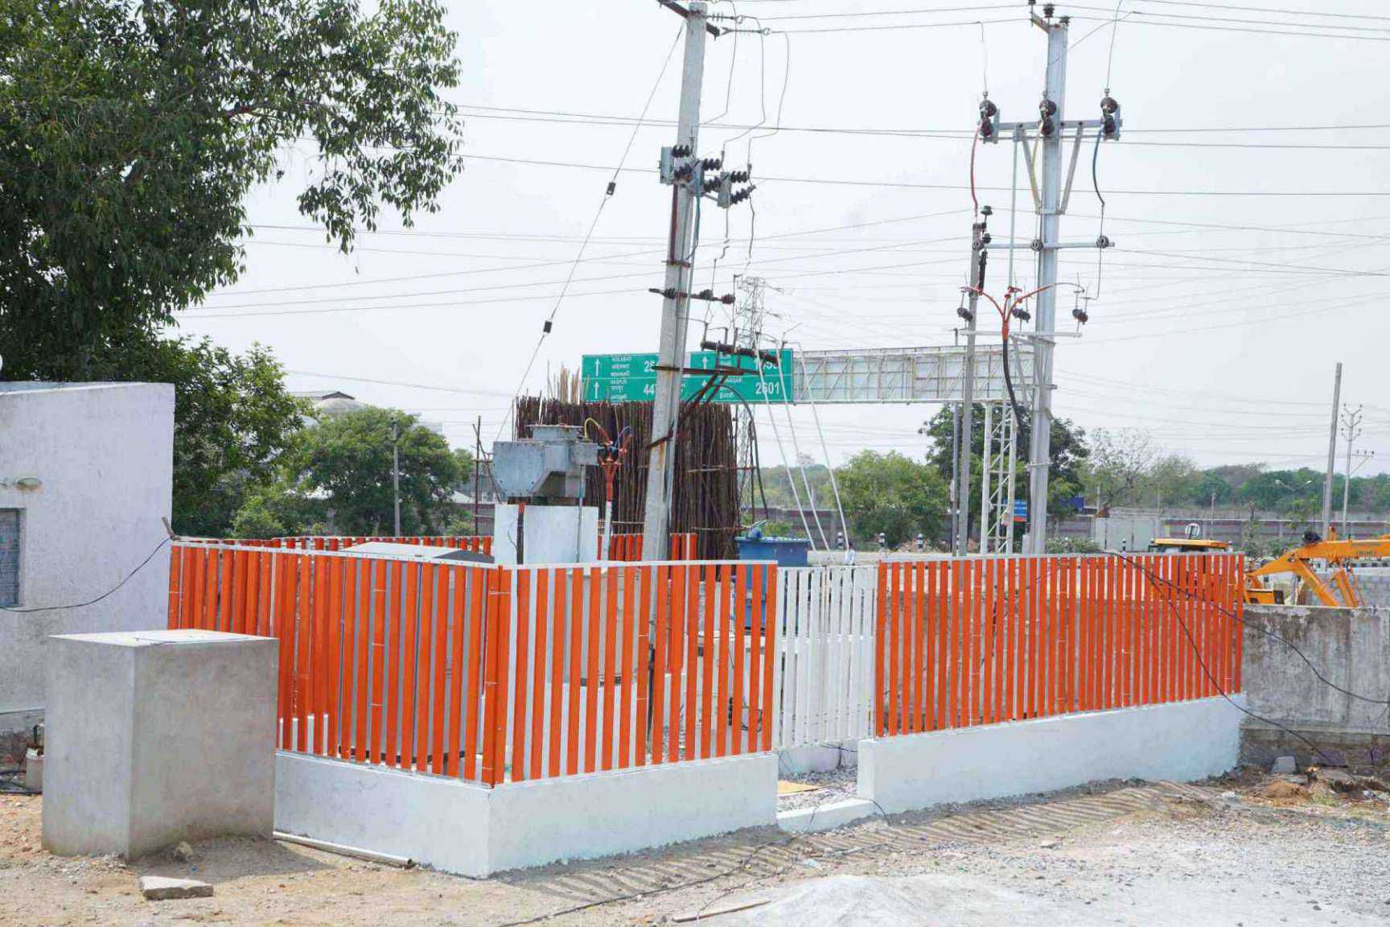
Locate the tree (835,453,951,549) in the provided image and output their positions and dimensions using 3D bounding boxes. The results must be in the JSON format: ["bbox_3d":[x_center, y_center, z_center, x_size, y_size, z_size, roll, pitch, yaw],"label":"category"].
[{"bbox_3d":[7.854,1.364,80.000,4.600,3.850,4.400,1,-1,0],"label":"tree"}]

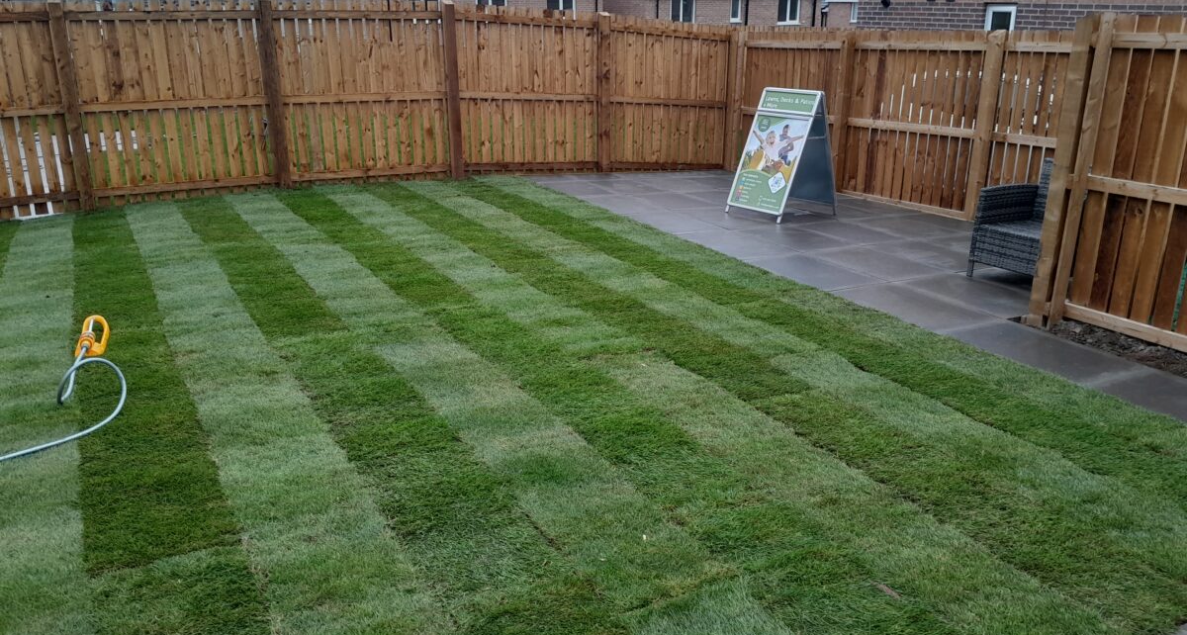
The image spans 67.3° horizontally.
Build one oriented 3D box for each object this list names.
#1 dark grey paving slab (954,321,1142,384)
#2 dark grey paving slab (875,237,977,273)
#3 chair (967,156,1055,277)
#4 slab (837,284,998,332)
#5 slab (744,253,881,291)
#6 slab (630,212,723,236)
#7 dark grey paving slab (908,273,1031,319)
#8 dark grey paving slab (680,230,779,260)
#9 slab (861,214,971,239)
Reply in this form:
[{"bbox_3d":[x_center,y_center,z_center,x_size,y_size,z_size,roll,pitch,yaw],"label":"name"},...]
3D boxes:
[{"bbox_3d":[2.392,0.195,4.824,0.605,0.040,0.905,-8,20,-27],"label":"dark grey paving slab"},{"bbox_3d":[2.629,-0.463,6.895,0.605,0.040,0.905,-8,20,-27],"label":"dark grey paving slab"},{"bbox_3d":[3.086,-0.637,6.102,0.660,0.780,0.620,-12,23,-30],"label":"chair"},{"bbox_3d":[1.966,-0.057,5.578,0.605,0.040,0.905,-8,20,-27],"label":"slab"},{"bbox_3d":[1.548,-0.306,6.326,0.600,0.030,0.900,-9,20,-27],"label":"slab"},{"bbox_3d":[0.688,-0.811,7.839,0.605,0.040,0.905,-8,20,-27],"label":"slab"},{"bbox_3d":[2.502,-0.135,5.847,0.600,0.030,0.900,-9,20,-27],"label":"dark grey paving slab"},{"bbox_3d":[1.121,-0.559,7.077,0.600,0.030,0.900,-9,20,-27],"label":"dark grey paving slab"},{"bbox_3d":[2.706,-0.803,7.894,0.600,0.030,0.900,-9,20,-27],"label":"slab"}]

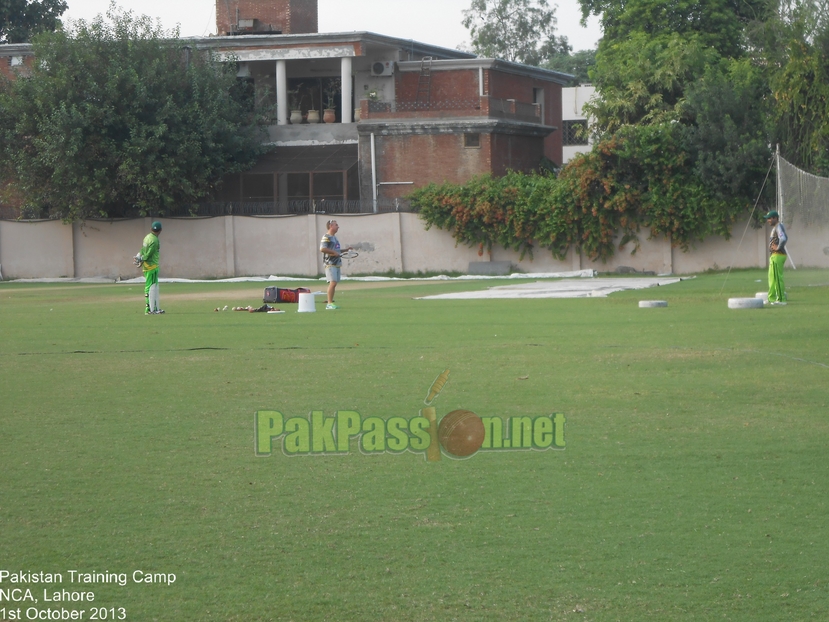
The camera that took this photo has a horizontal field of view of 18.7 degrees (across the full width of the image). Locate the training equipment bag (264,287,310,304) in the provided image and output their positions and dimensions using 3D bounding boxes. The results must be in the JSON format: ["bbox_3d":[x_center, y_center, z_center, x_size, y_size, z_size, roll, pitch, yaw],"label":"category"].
[{"bbox_3d":[-2.657,-0.347,53.078,0.970,0.325,0.420,-3,3,-43],"label":"training equipment bag"}]

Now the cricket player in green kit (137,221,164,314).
[{"bbox_3d":[-5.023,-0.821,47.800,0.550,1.765,0.500,-2,2,-18],"label":"cricket player in green kit"}]

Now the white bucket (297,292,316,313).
[{"bbox_3d":[-2.016,-0.154,47.200,0.335,0.350,0.335,-1,2,0],"label":"white bucket"}]

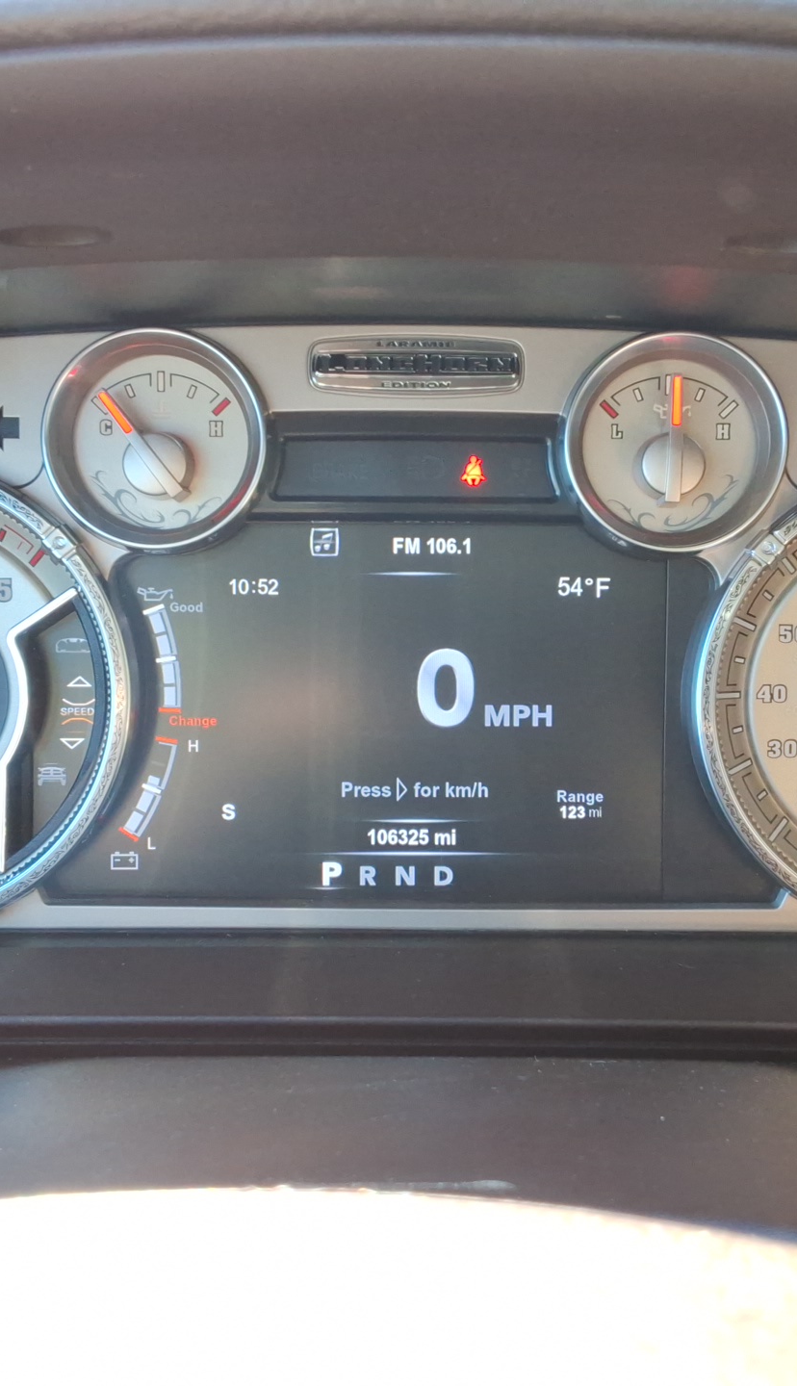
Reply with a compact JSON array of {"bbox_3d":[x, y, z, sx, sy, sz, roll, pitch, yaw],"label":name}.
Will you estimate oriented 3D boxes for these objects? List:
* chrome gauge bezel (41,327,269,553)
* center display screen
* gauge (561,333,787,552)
[{"bbox_3d":[-0.055,-0.058,0.347,0.051,0.051,0.020,0,3,0],"label":"chrome gauge bezel"},{"bbox_3d":[-0.007,0.005,0.358,0.152,0.091,0.010,0,3,0],"label":"center display screen"},{"bbox_3d":[0.064,-0.057,0.347,0.051,0.051,0.020,0,3,0],"label":"gauge"}]

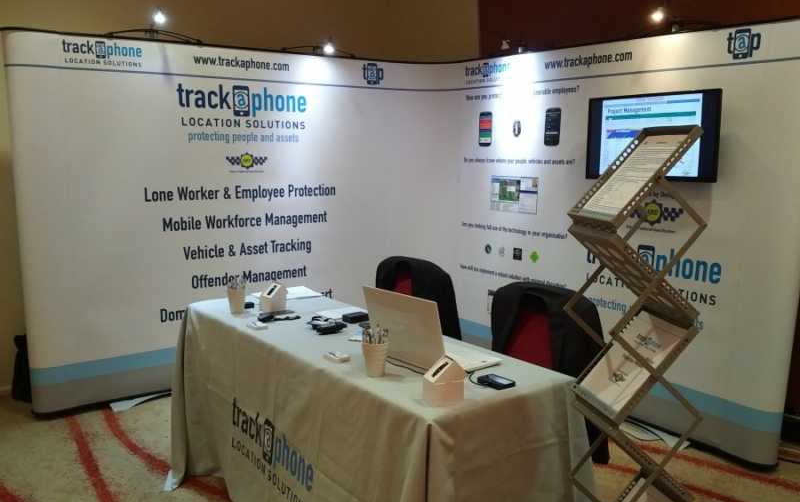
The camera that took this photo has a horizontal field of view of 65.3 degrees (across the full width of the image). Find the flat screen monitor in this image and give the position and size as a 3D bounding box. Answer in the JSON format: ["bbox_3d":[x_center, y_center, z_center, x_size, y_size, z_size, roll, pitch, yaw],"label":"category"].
[{"bbox_3d":[1.354,-0.609,3.363,0.060,0.452,0.742,-7,13,-39],"label":"flat screen monitor"}]

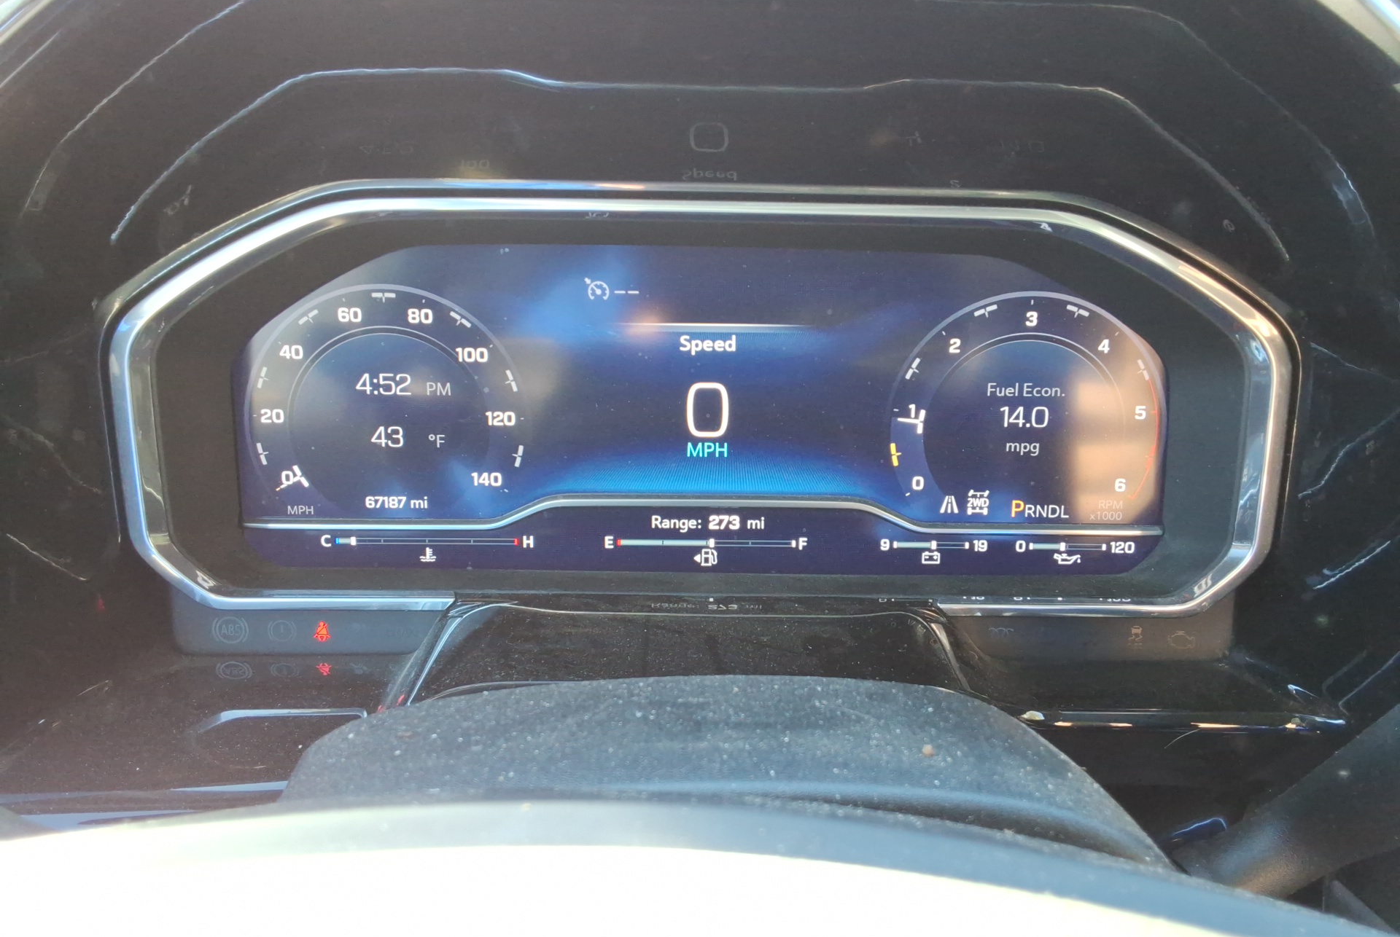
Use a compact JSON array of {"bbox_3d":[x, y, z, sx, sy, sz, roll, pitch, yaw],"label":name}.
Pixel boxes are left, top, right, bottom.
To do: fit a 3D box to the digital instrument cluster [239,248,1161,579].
[{"bbox_3d":[0.001,-0.018,0.358,0.291,0.104,0.015,1,12,-1],"label":"digital instrument cluster"}]

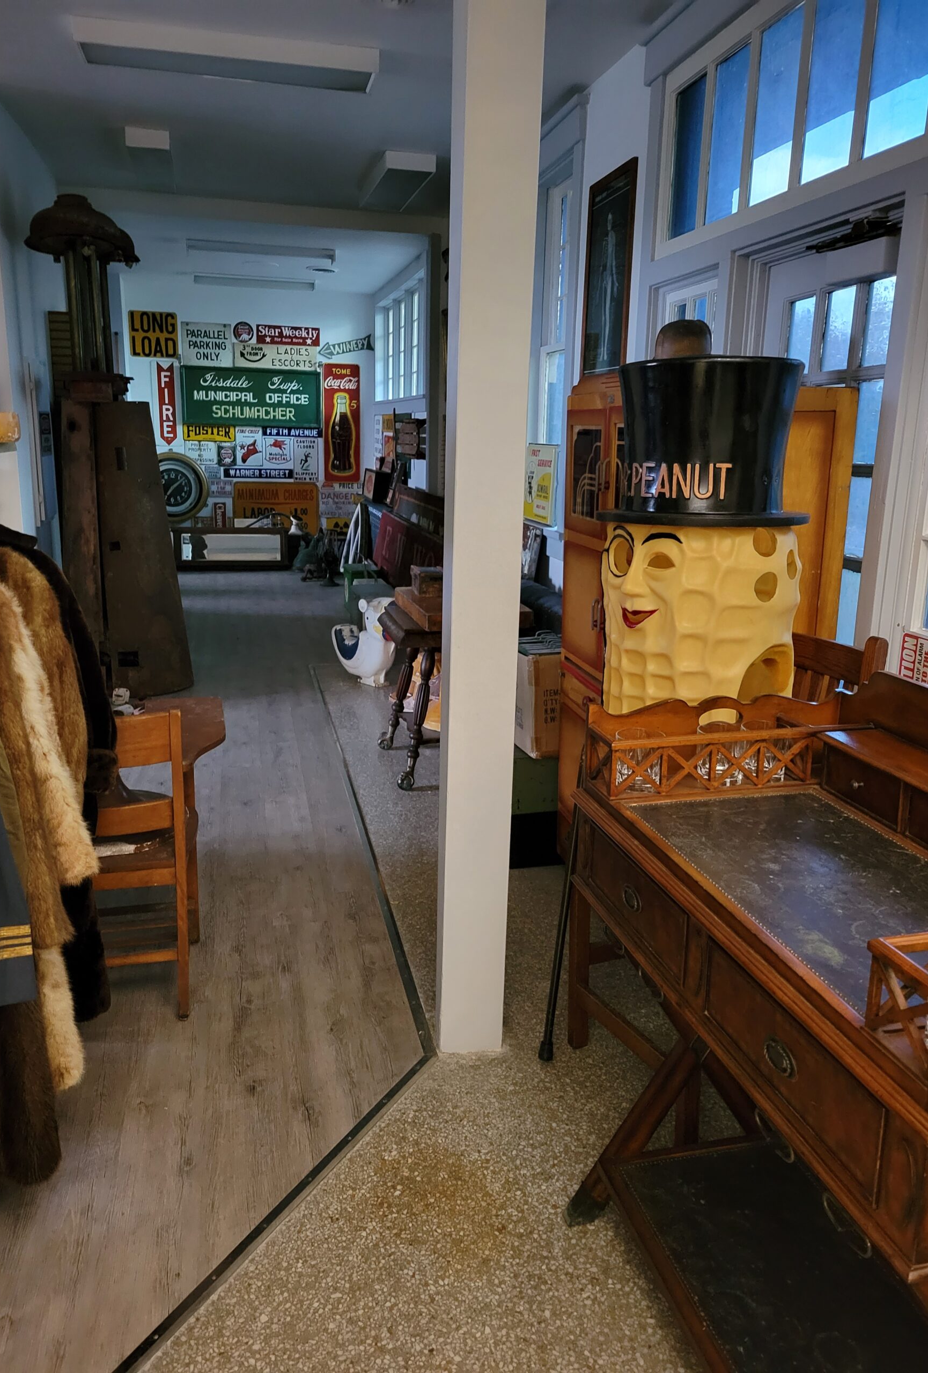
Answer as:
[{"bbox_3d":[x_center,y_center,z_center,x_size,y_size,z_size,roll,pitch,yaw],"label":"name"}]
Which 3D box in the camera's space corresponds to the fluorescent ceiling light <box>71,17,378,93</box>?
[{"bbox_3d":[-1.011,-2.744,4.494,1.220,0.090,0.275,-2,14,-13],"label":"fluorescent ceiling light"}]

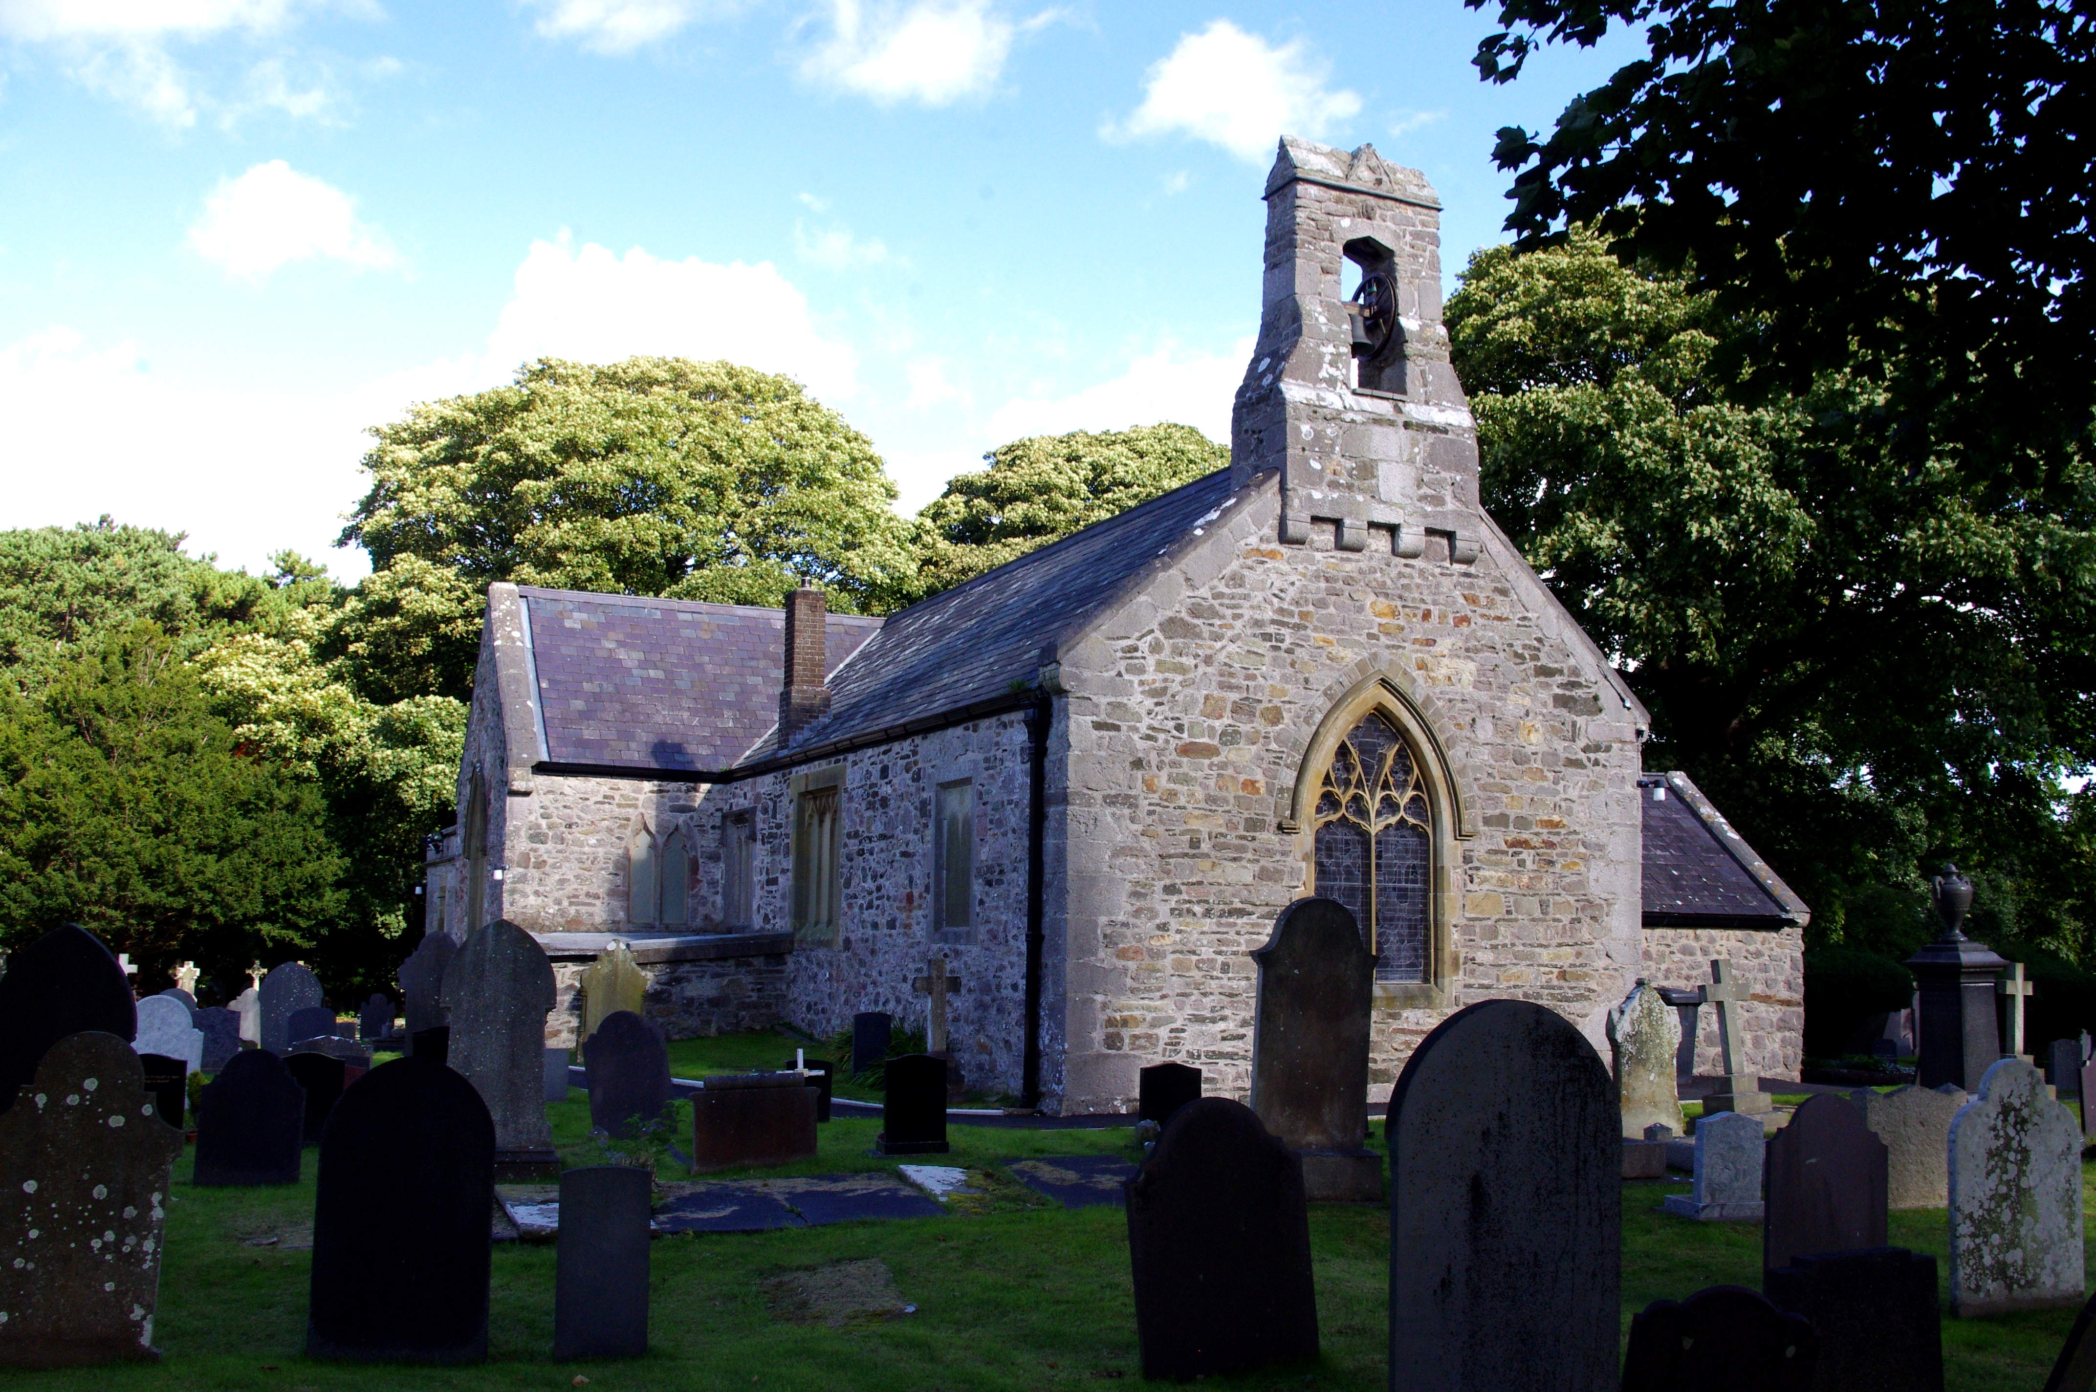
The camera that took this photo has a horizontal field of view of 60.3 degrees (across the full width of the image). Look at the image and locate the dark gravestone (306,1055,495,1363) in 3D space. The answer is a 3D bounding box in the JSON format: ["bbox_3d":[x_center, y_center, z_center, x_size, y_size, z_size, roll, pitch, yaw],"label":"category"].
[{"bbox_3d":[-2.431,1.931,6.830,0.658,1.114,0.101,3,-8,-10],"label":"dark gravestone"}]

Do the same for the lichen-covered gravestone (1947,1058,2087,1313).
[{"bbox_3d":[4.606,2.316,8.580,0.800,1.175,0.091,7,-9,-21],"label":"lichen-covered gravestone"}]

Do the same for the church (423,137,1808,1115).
[{"bbox_3d":[-1.001,0.616,30.199,14.790,10.231,24.312,5,-9,-24],"label":"church"}]

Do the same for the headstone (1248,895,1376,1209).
[{"bbox_3d":[1.737,2.301,11.960,0.962,1.975,0.506,2,-8,-6],"label":"headstone"}]

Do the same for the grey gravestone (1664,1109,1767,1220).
[{"bbox_3d":[4.217,2.948,11.429,0.486,0.669,0.405,4,-8,-16],"label":"grey gravestone"}]

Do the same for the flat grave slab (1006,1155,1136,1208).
[{"bbox_3d":[0.334,3.317,12.277,0.912,0.101,2.178,3,-8,-14],"label":"flat grave slab"}]

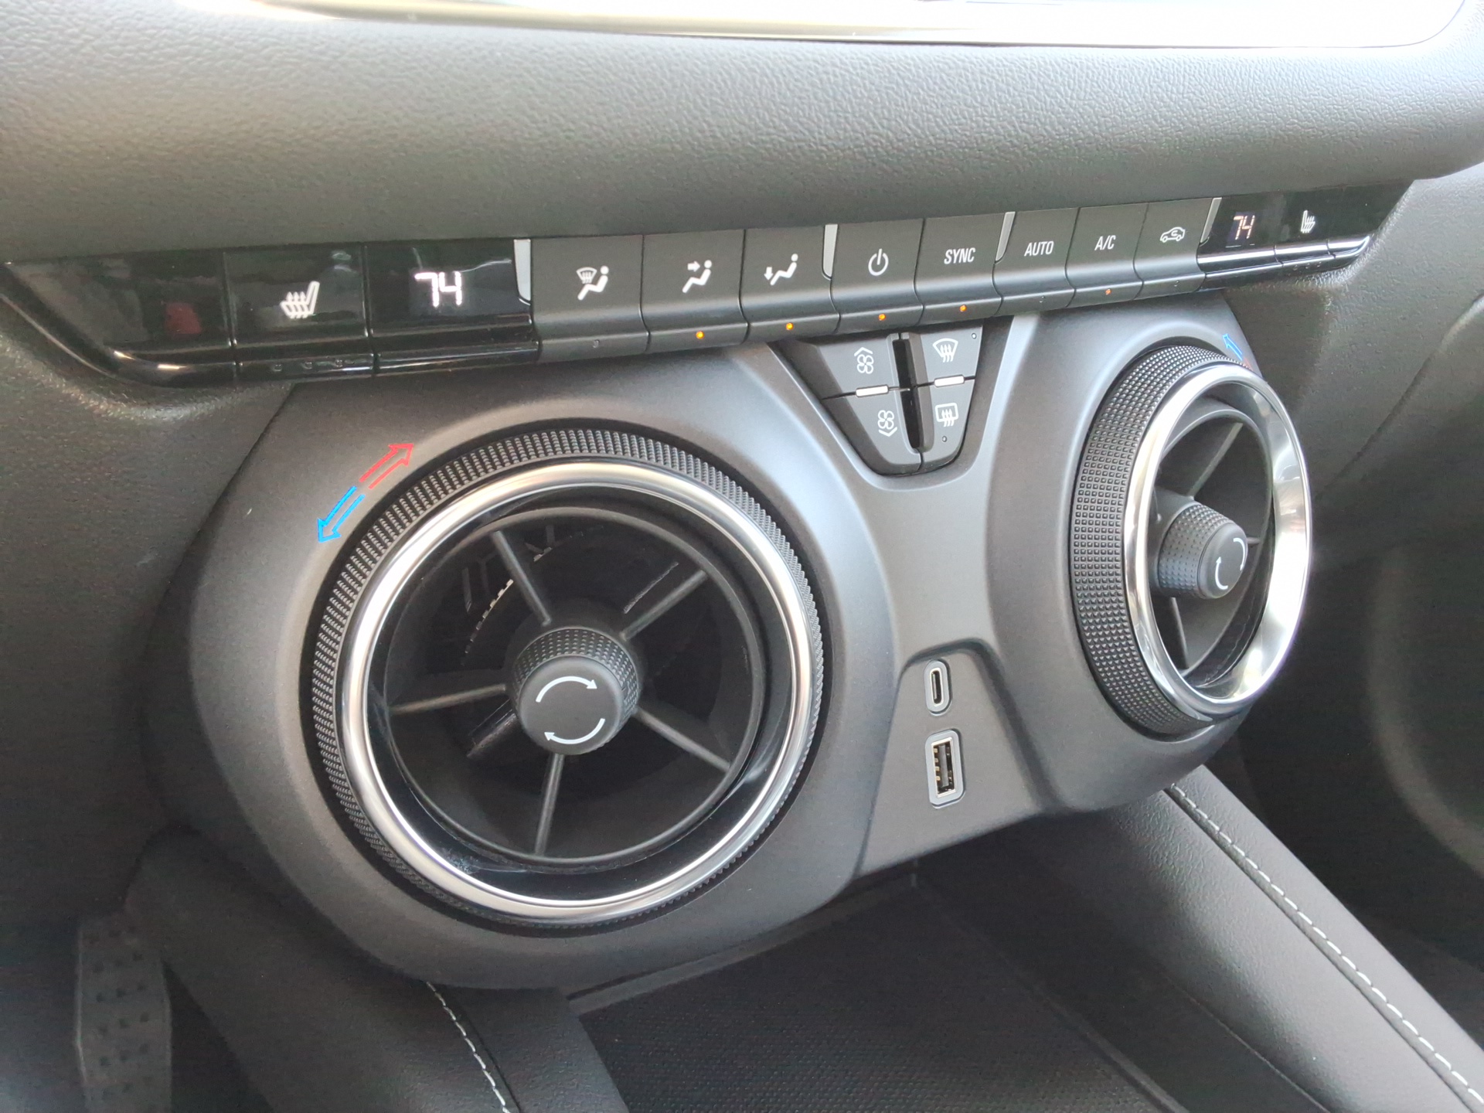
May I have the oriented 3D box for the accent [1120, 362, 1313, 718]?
[{"bbox_3d":[0.125,-0.004,0.316,0.091,0.091,0.012,-17,11,-37],"label":"accent"}]

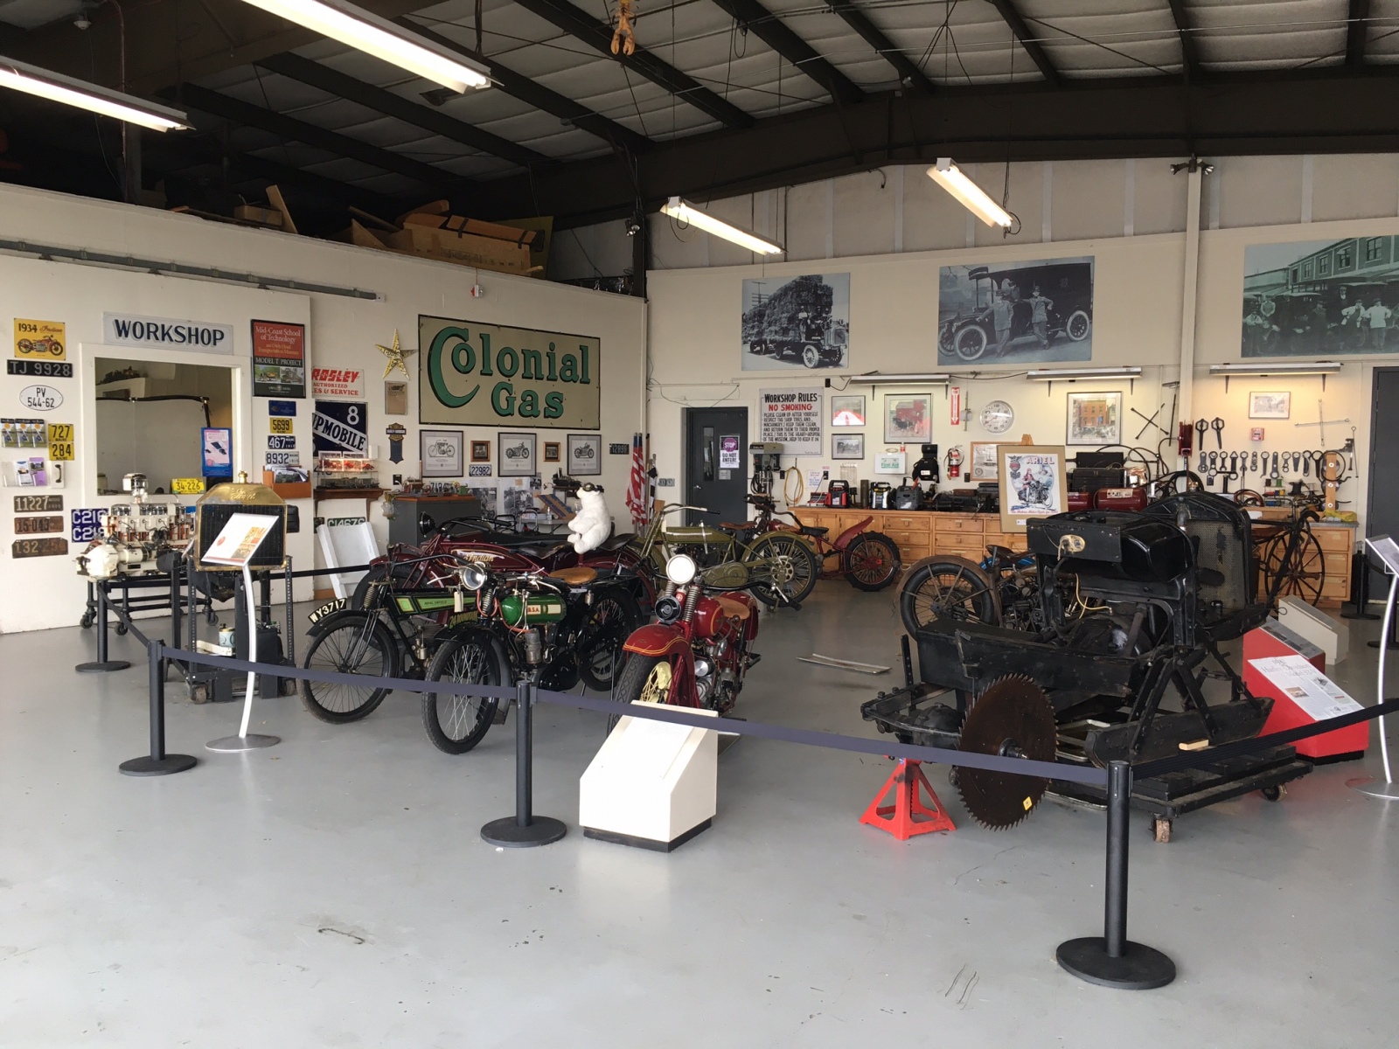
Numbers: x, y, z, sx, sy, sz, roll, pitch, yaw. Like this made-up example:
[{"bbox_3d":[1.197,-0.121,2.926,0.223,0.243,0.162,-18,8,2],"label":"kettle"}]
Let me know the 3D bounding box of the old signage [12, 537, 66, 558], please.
[{"bbox_3d":[-5.386,0.189,9.587,0.010,0.144,0.432,3,4,37],"label":"old signage"}]

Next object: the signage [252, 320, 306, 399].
[{"bbox_3d":[-4.041,-1.578,11.255,0.025,0.714,0.576,3,4,37],"label":"signage"}]

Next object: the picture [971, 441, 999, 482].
[{"bbox_3d":[3.529,-0.739,13.787,0.663,0.458,0.025,2,4,27],"label":"picture"}]

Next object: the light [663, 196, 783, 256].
[{"bbox_3d":[0.310,-2.989,11.814,0.290,0.140,2.440,2,4,26],"label":"light"}]

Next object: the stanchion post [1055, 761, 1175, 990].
[{"bbox_3d":[1.224,0.993,3.429,0.335,0.603,0.335,2,4,28],"label":"stanchion post"}]

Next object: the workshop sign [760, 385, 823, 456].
[{"bbox_3d":[1.211,-1.349,15.485,0.923,0.912,0.020,2,4,28],"label":"workshop sign"}]

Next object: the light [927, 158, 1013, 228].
[{"bbox_3d":[2.595,-3.096,10.982,0.285,0.130,2.450,2,4,26],"label":"light"}]

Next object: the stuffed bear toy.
[{"bbox_3d":[-0.806,-0.040,8.600,0.320,0.510,0.280,0,3,-13],"label":"stuffed bear toy"}]

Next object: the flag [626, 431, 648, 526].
[{"bbox_3d":[-0.829,-0.582,15.600,0.280,1.280,0.180,0,3,-14],"label":"flag"}]

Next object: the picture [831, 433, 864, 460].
[{"bbox_3d":[1.923,-1.001,15.120,0.449,0.334,0.030,2,4,28],"label":"picture"}]

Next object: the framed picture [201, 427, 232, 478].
[{"bbox_3d":[-4.599,-0.688,11.178,0.020,0.470,0.315,3,4,37],"label":"framed picture"}]

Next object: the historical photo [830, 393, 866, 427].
[{"bbox_3d":[1.926,-1.459,15.095,0.467,0.391,0.030,2,4,28],"label":"historical photo"}]

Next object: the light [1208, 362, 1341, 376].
[{"bbox_3d":[6.309,-1.696,12.837,1.250,0.110,0.200,2,4,26],"label":"light"}]

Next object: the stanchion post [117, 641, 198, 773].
[{"bbox_3d":[-2.568,0.853,5.552,0.338,0.585,0.338,-1,4,-25],"label":"stanchion post"}]

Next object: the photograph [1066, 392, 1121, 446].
[{"bbox_3d":[4.659,-1.246,13.845,0.605,0.630,0.030,2,4,26],"label":"photograph"}]

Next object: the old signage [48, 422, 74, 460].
[{"bbox_3d":[-5.467,-0.701,10.047,0.015,0.309,0.208,3,4,36],"label":"old signage"}]

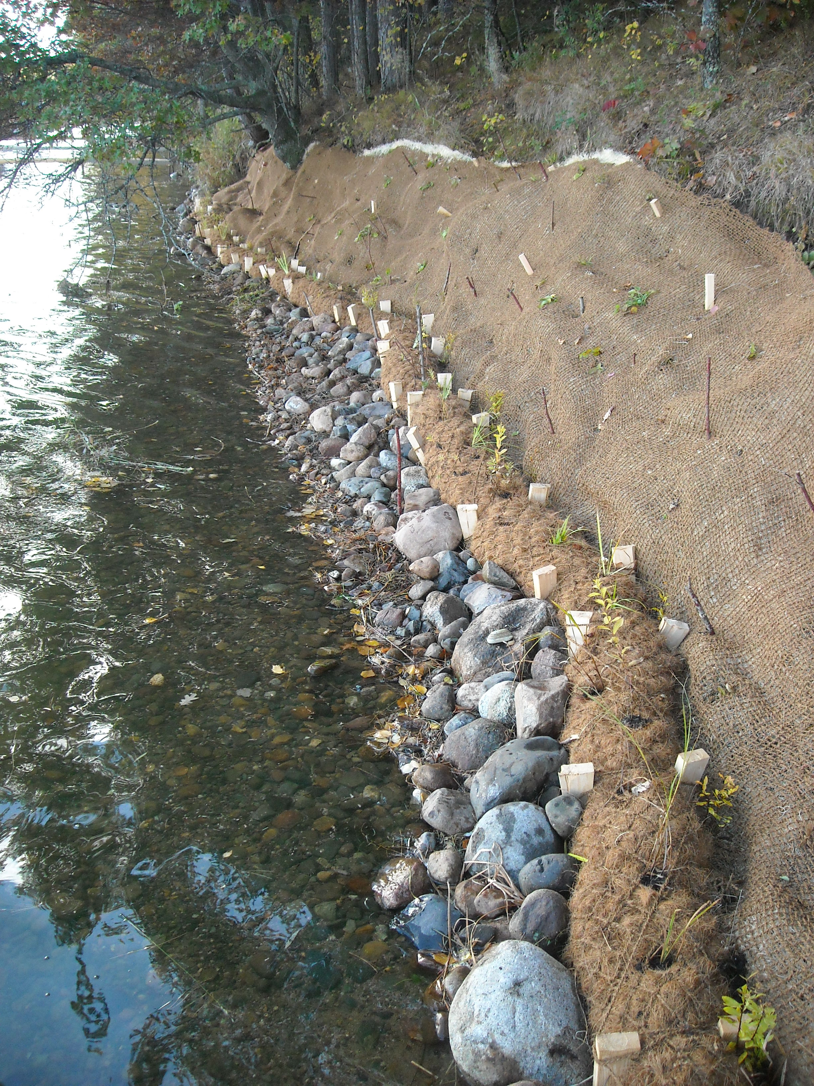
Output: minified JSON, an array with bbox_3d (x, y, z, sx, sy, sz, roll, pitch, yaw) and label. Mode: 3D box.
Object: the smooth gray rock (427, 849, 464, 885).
[{"bbox_3d":[0.105,0.891,3.019,0.101,0.098,0.095,0,21,0],"label":"smooth gray rock"}]

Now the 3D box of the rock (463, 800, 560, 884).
[{"bbox_3d":[0.267,0.769,2.776,0.250,0.190,0.245,0,21,0],"label":"rock"}]

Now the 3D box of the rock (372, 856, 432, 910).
[{"bbox_3d":[-0.014,0.882,2.844,0.155,0.125,0.150,0,21,0],"label":"rock"}]

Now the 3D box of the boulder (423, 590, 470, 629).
[{"bbox_3d":[0.156,0.274,4.409,0.190,0.157,0.172,7,22,19],"label":"boulder"}]

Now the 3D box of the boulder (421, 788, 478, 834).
[{"bbox_3d":[0.121,0.767,3.132,0.135,0.110,0.165,-19,28,-41],"label":"boulder"}]

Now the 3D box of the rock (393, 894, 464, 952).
[{"bbox_3d":[0.056,0.947,2.738,0.170,0.115,0.150,-8,22,-21],"label":"rock"}]

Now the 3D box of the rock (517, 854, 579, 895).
[{"bbox_3d":[0.373,0.871,2.875,0.164,0.101,0.123,-4,21,-9],"label":"rock"}]

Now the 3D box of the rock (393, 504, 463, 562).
[{"bbox_3d":[0.095,-0.043,4.815,0.300,0.235,0.270,0,21,0],"label":"rock"}]

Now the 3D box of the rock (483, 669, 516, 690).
[{"bbox_3d":[0.322,0.482,3.808,0.125,0.073,0.083,-7,22,-19],"label":"rock"}]

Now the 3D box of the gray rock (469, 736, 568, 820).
[{"bbox_3d":[0.316,0.668,3.140,0.200,0.185,0.345,18,27,39],"label":"gray rock"}]

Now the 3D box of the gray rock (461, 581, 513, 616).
[{"bbox_3d":[0.317,0.218,4.423,0.215,0.110,0.165,-7,22,-19],"label":"gray rock"}]

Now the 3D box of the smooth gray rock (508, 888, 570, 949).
[{"bbox_3d":[0.329,0.931,2.719,0.160,0.140,0.152,-7,22,-19],"label":"smooth gray rock"}]

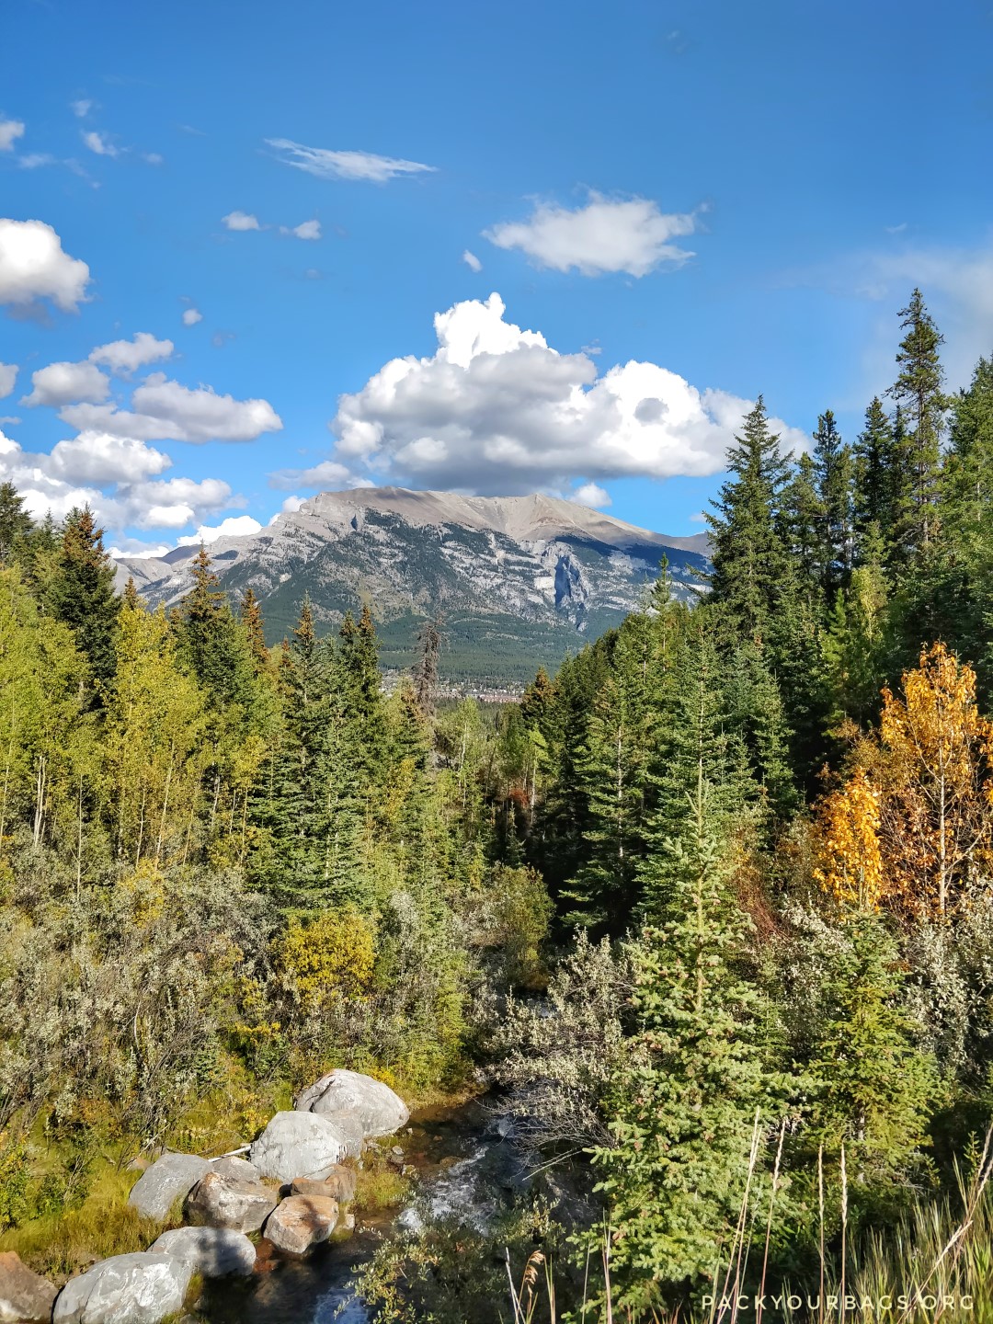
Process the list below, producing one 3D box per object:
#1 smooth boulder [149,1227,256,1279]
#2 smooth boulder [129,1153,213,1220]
[{"bbox_3d":[-3.056,6.117,9.500,1.150,0.500,0.750,0,0,0],"label":"smooth boulder"},{"bbox_3d":[-3.531,5.661,9.900,0.950,0.650,0.850,0,0,0],"label":"smooth boulder"}]

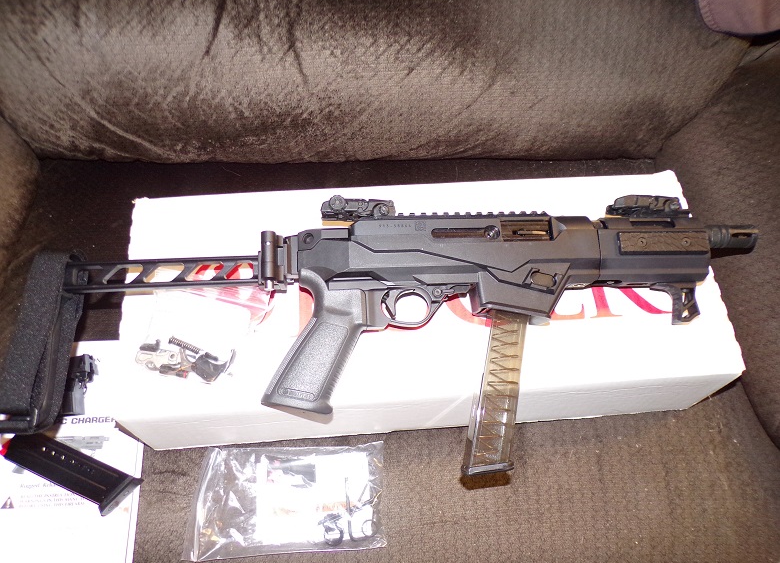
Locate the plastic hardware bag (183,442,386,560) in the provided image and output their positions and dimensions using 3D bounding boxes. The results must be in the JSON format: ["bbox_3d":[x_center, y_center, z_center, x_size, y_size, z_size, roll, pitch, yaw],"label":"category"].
[{"bbox_3d":[-0.093,0.203,0.506,0.177,0.017,0.097,-2,64,-3],"label":"plastic hardware bag"}]

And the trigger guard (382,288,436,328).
[{"bbox_3d":[0.016,0.021,0.456,0.048,0.014,0.037,-4,64,-4],"label":"trigger guard"}]

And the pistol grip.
[{"bbox_3d":[-0.058,0.045,0.441,0.074,0.036,0.120,3,64,0],"label":"pistol grip"}]

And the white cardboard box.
[{"bbox_3d":[0.032,0.024,0.547,0.540,0.107,0.216,-4,64,-4],"label":"white cardboard box"}]

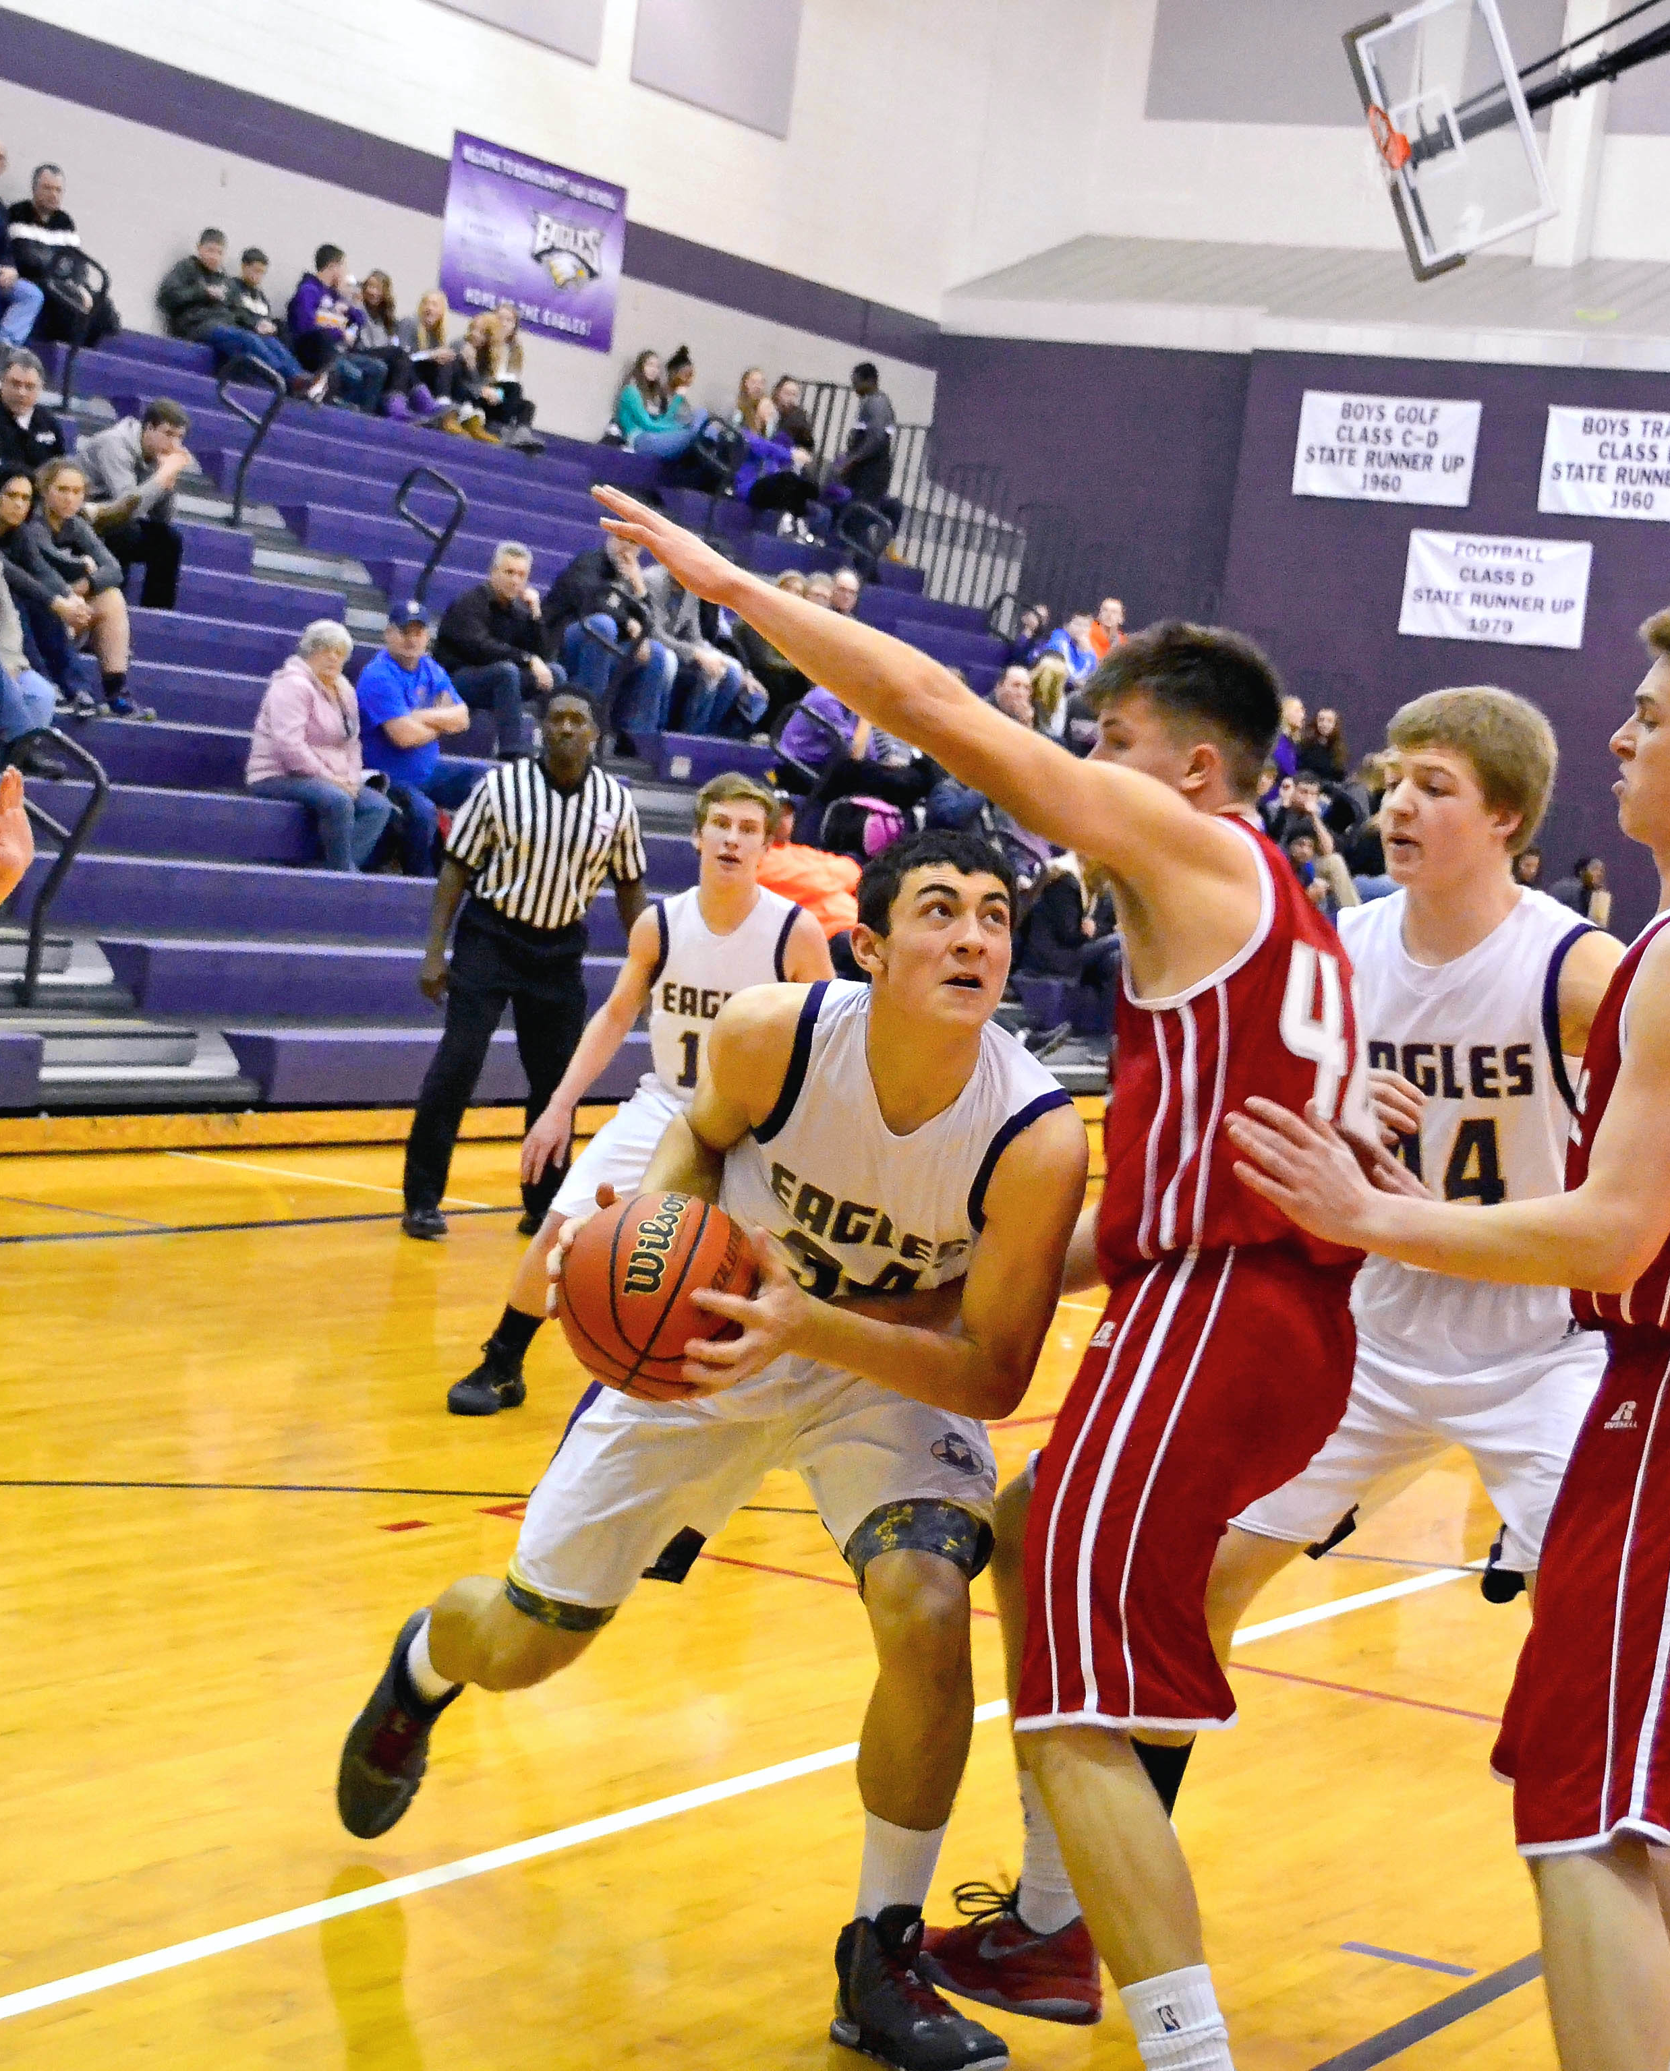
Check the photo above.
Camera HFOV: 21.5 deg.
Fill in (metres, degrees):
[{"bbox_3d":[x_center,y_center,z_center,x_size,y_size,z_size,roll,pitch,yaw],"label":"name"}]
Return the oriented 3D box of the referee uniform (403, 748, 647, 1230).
[{"bbox_3d":[-0.959,-0.126,13.850,0.630,1.560,0.380,6,3,-7],"label":"referee uniform"}]

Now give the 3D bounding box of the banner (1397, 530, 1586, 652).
[{"bbox_3d":[5.199,-3.504,34.587,1.505,0.828,0.020,8,3,28],"label":"banner"}]

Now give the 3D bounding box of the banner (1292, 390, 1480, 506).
[{"bbox_3d":[4.397,-4.667,35.019,1.509,0.834,0.020,8,3,28],"label":"banner"}]

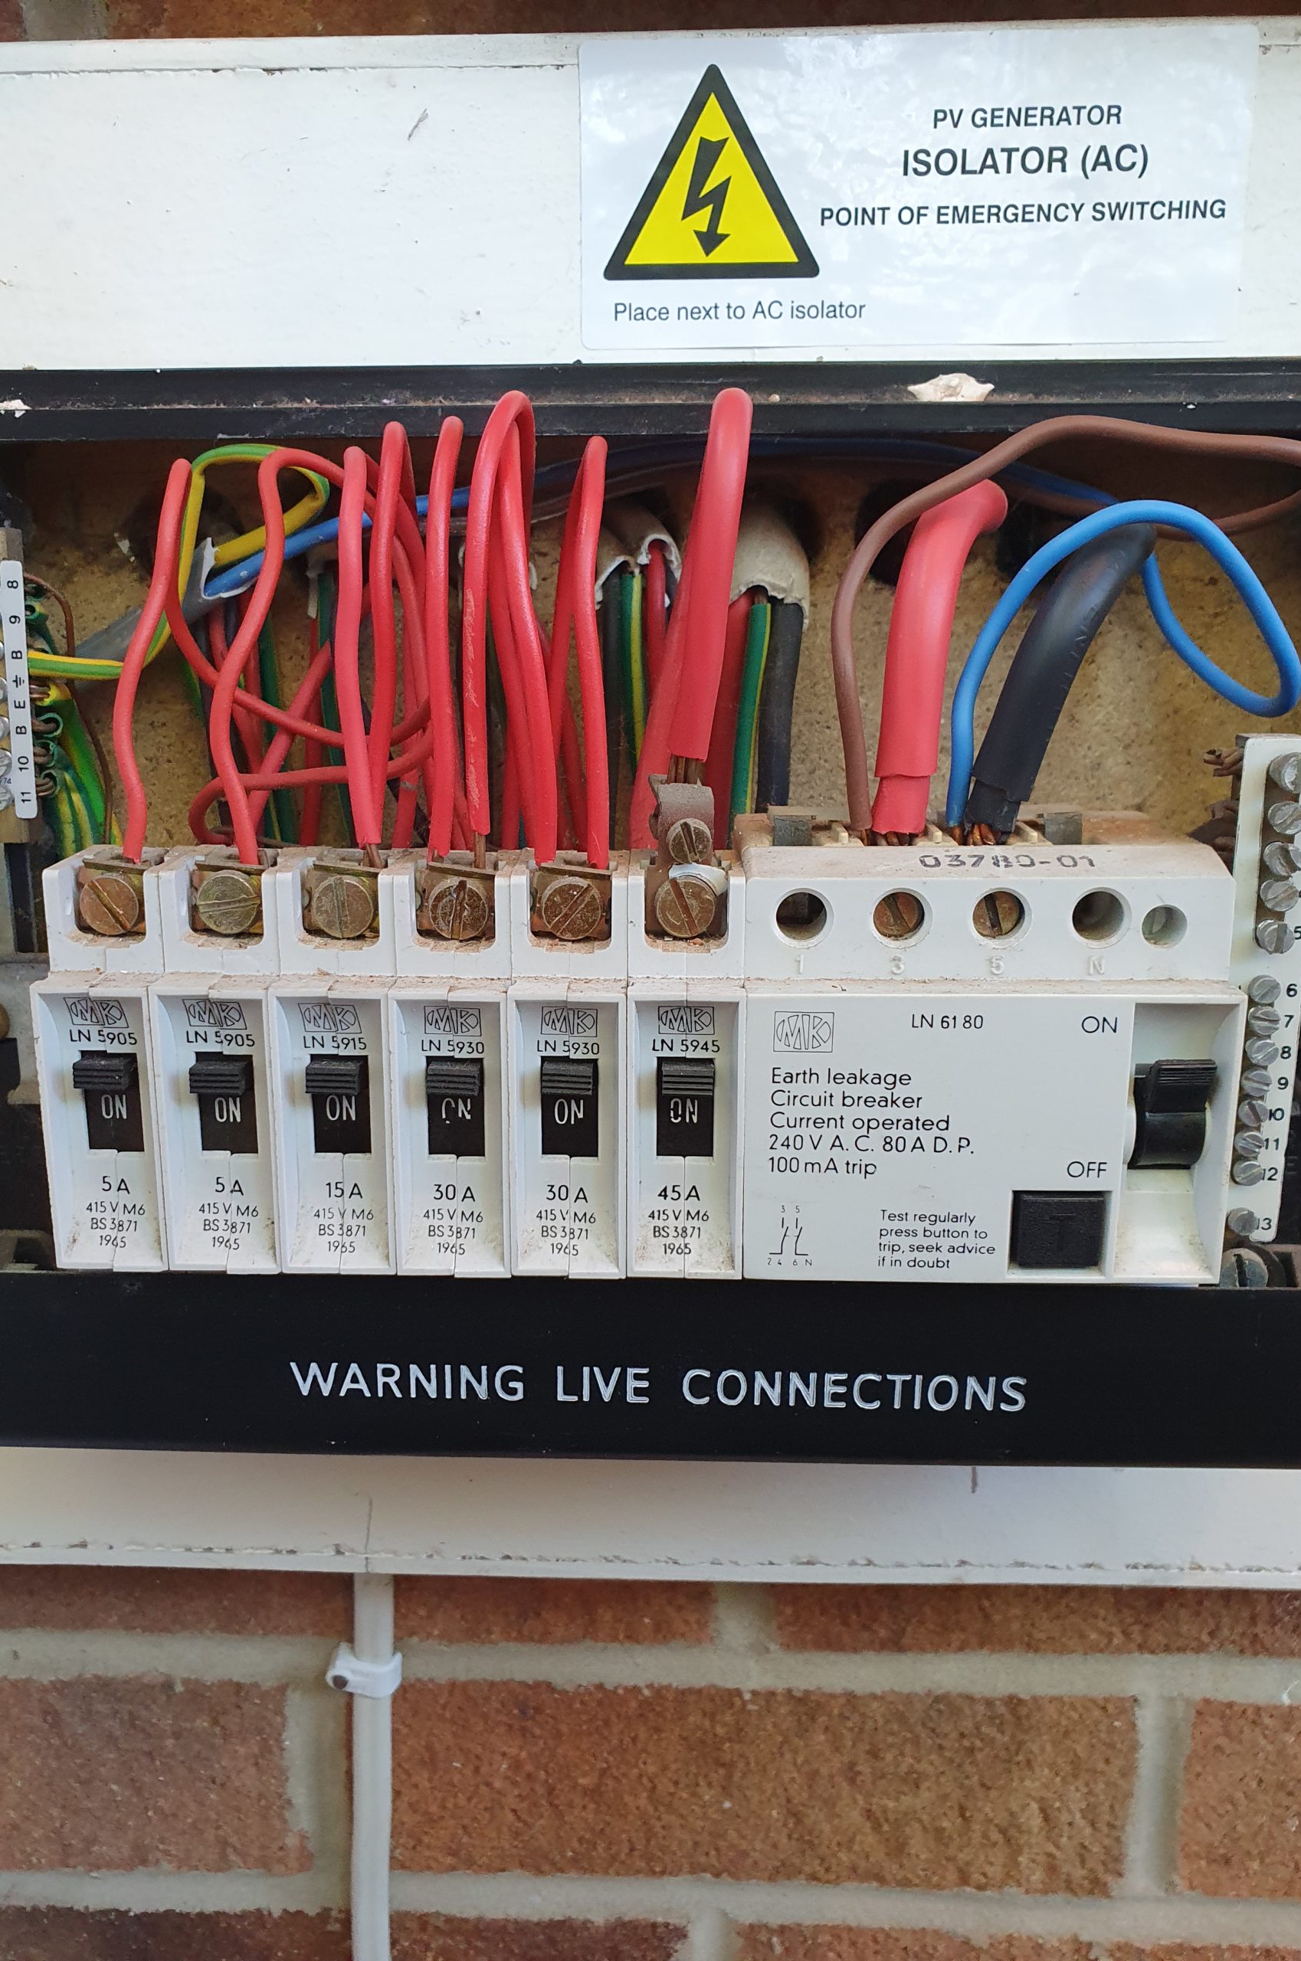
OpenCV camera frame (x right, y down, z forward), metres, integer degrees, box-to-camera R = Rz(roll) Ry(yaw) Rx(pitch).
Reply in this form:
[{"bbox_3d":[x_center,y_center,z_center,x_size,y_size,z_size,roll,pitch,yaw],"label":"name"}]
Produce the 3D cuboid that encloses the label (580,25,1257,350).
[{"bbox_3d":[0.046,-0.141,0.264,0.118,0.051,0.001,0,12,2],"label":"label"}]

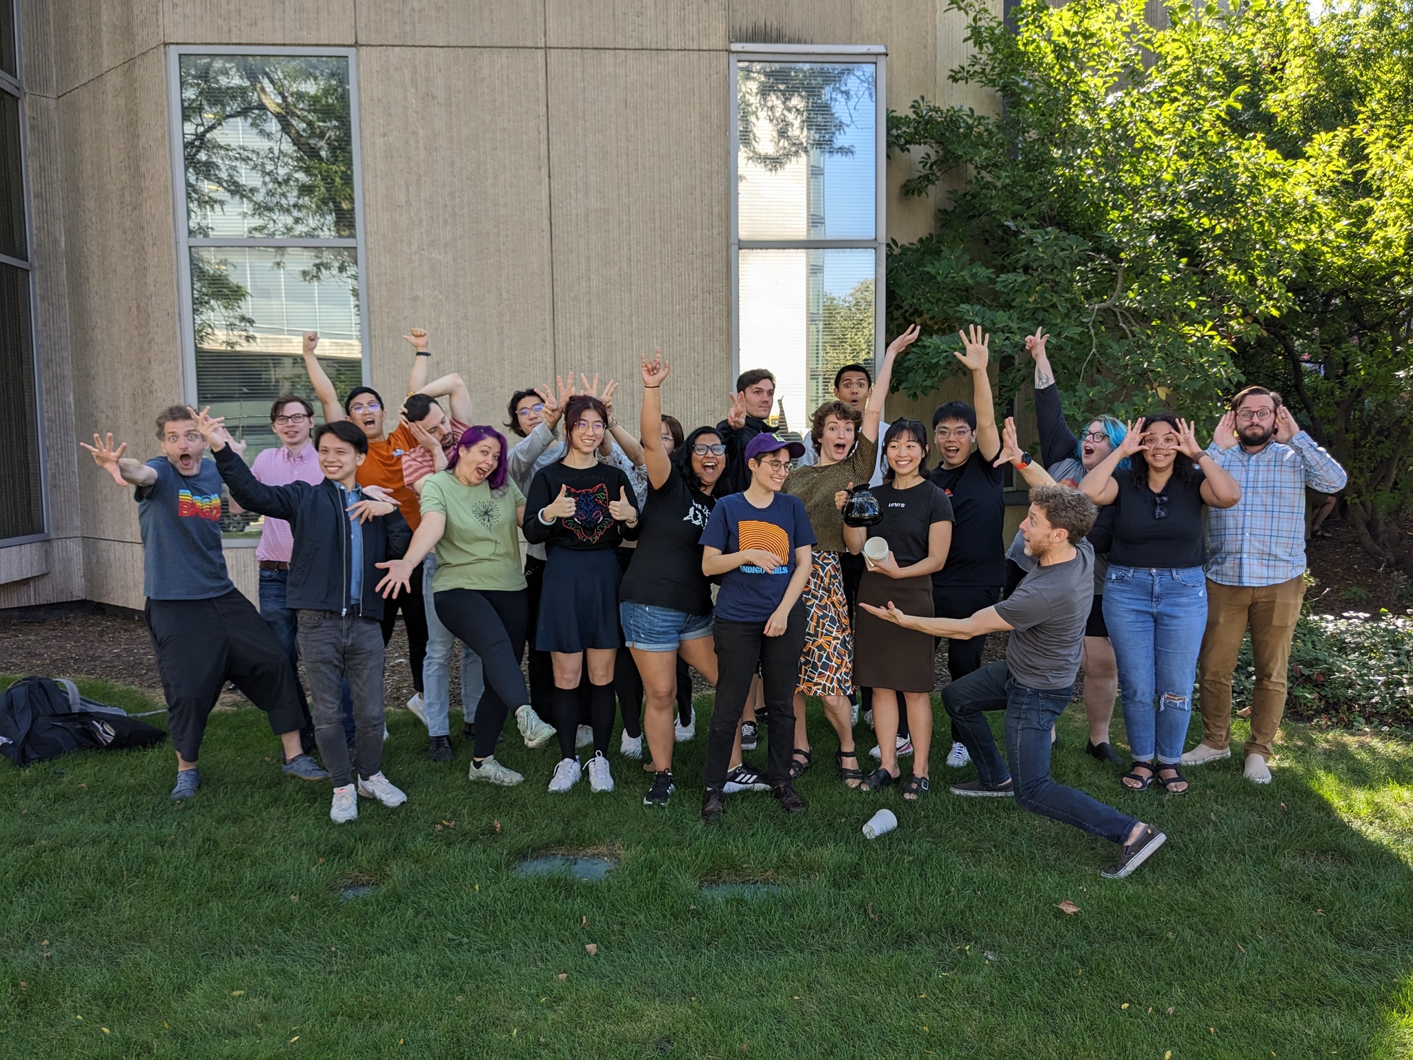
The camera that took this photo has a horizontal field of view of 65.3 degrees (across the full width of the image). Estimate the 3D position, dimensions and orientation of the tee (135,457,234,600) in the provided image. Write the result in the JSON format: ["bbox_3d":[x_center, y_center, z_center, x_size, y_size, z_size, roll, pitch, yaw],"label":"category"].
[{"bbox_3d":[-2.328,-0.007,4.930,0.260,0.610,0.410,3,7,38],"label":"tee"}]

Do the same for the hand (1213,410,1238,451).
[{"bbox_3d":[2.344,-0.451,4.980,0.100,0.180,0.060,11,5,-1],"label":"hand"}]

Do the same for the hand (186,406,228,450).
[{"bbox_3d":[-1.972,-0.399,4.350,0.100,0.190,0.150,-30,4,-43],"label":"hand"}]

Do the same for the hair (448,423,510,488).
[{"bbox_3d":[-1.007,-0.325,4.880,0.250,0.260,0.215,11,5,-26],"label":"hair"}]

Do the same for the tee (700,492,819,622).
[{"bbox_3d":[0.213,0.112,4.570,0.470,0.550,0.260,-2,5,-8],"label":"tee"}]

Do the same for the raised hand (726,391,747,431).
[{"bbox_3d":[0.145,-0.581,5.370,0.100,0.185,0.075,-2,5,-10],"label":"raised hand"}]

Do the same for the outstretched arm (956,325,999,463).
[{"bbox_3d":[1.234,-0.619,5.000,0.190,0.630,0.180,-4,9,12],"label":"outstretched arm"}]

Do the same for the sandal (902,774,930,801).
[{"bbox_3d":[0.931,1.108,4.851,0.100,0.085,0.250,2,6,26],"label":"sandal"}]

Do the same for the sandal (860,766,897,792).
[{"bbox_3d":[0.749,1.077,4.760,0.240,0.080,0.095,-5,7,-42],"label":"sandal"}]

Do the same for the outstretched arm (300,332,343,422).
[{"bbox_3d":[-1.852,-0.733,5.320,0.125,0.480,0.125,-17,5,-5],"label":"outstretched arm"}]

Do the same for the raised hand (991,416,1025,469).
[{"bbox_3d":[1.237,-0.358,4.500,0.120,0.200,0.100,-9,0,3],"label":"raised hand"}]

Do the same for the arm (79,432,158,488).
[{"bbox_3d":[-2.220,-0.265,4.220,0.185,0.195,0.520,-2,5,-10],"label":"arm"}]

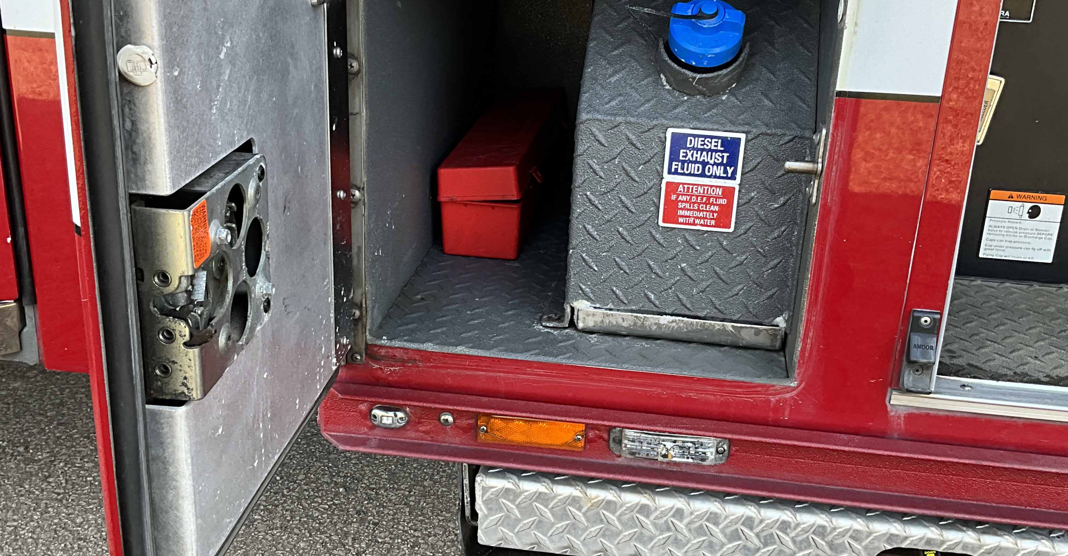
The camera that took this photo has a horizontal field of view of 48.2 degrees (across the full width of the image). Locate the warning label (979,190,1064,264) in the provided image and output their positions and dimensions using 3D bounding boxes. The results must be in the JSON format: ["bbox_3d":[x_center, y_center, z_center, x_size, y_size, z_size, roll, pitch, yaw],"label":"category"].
[{"bbox_3d":[0.617,-0.064,1.508,0.090,0.089,0.002,5,21,6],"label":"warning label"}]

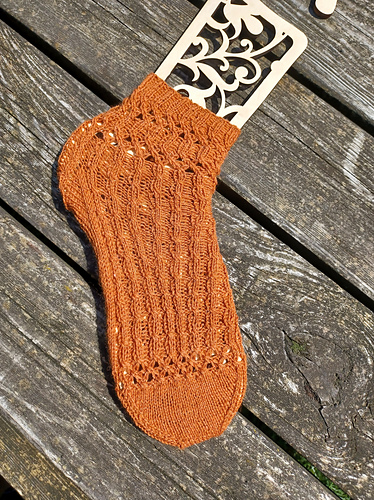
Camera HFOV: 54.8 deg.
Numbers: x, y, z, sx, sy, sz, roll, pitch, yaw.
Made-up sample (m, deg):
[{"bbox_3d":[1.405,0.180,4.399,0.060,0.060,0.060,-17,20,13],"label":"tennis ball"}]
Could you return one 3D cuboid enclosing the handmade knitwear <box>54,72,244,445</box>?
[{"bbox_3d":[-0.018,-0.007,0.287,0.157,0.018,0.301,-8,79,-4],"label":"handmade knitwear"}]

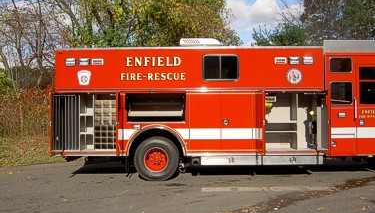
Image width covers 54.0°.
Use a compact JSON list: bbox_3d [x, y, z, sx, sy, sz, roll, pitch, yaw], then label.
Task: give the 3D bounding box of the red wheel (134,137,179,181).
[{"bbox_3d":[-0.748,1.274,9.100,1.070,1.070,0.310,0,-1,0],"label":"red wheel"}]

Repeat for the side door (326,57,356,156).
[{"bbox_3d":[3.764,-0.012,9.000,0.740,2.430,0.080,0,-1,0],"label":"side door"}]

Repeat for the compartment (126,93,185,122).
[{"bbox_3d":[-0.764,0.037,9.240,1.420,0.730,0.620,0,-1,0],"label":"compartment"}]

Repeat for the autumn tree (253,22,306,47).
[{"bbox_3d":[6.436,-1.554,25.039,4.000,7.300,4.000,0,-1,0],"label":"autumn tree"}]

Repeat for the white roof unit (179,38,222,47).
[{"bbox_3d":[0.353,-1.617,10.184,1.140,0.340,0.750,0,-1,0],"label":"white roof unit"}]

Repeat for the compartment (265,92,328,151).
[{"bbox_3d":[2.559,0.377,9.250,1.580,1.440,0.640,0,-1,0],"label":"compartment"}]

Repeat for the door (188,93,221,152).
[{"bbox_3d":[0.429,0.388,8.930,0.770,1.450,0.060,0,-1,0],"label":"door"}]

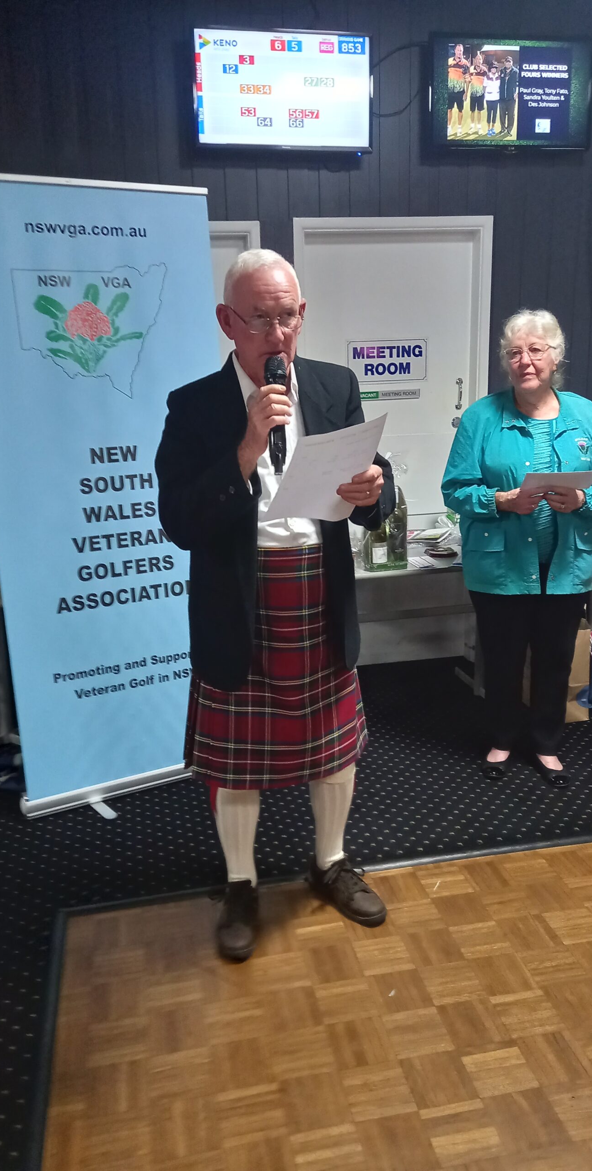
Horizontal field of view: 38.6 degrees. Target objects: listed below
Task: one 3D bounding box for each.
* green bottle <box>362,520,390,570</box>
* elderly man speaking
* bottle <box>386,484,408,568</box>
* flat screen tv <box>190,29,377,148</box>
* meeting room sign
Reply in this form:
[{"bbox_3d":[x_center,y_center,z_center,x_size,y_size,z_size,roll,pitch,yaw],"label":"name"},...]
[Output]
[{"bbox_3d":[0.321,-0.235,3.299,0.076,0.295,0.076,-4,14,-10],"label":"green bottle"},{"bbox_3d":[-0.044,0.078,2.111,0.570,1.725,0.430,-6,15,-16],"label":"elderly man speaking"},{"bbox_3d":[0.403,-0.248,3.338,0.085,0.296,0.085,-4,14,-10],"label":"bottle"},{"bbox_3d":[-0.050,-1.966,3.376,0.725,0.430,0.070,-4,17,-11],"label":"flat screen tv"},{"bbox_3d":[0.430,-1.016,3.961,0.384,0.288,0.015,-4,14,-10],"label":"meeting room sign"}]

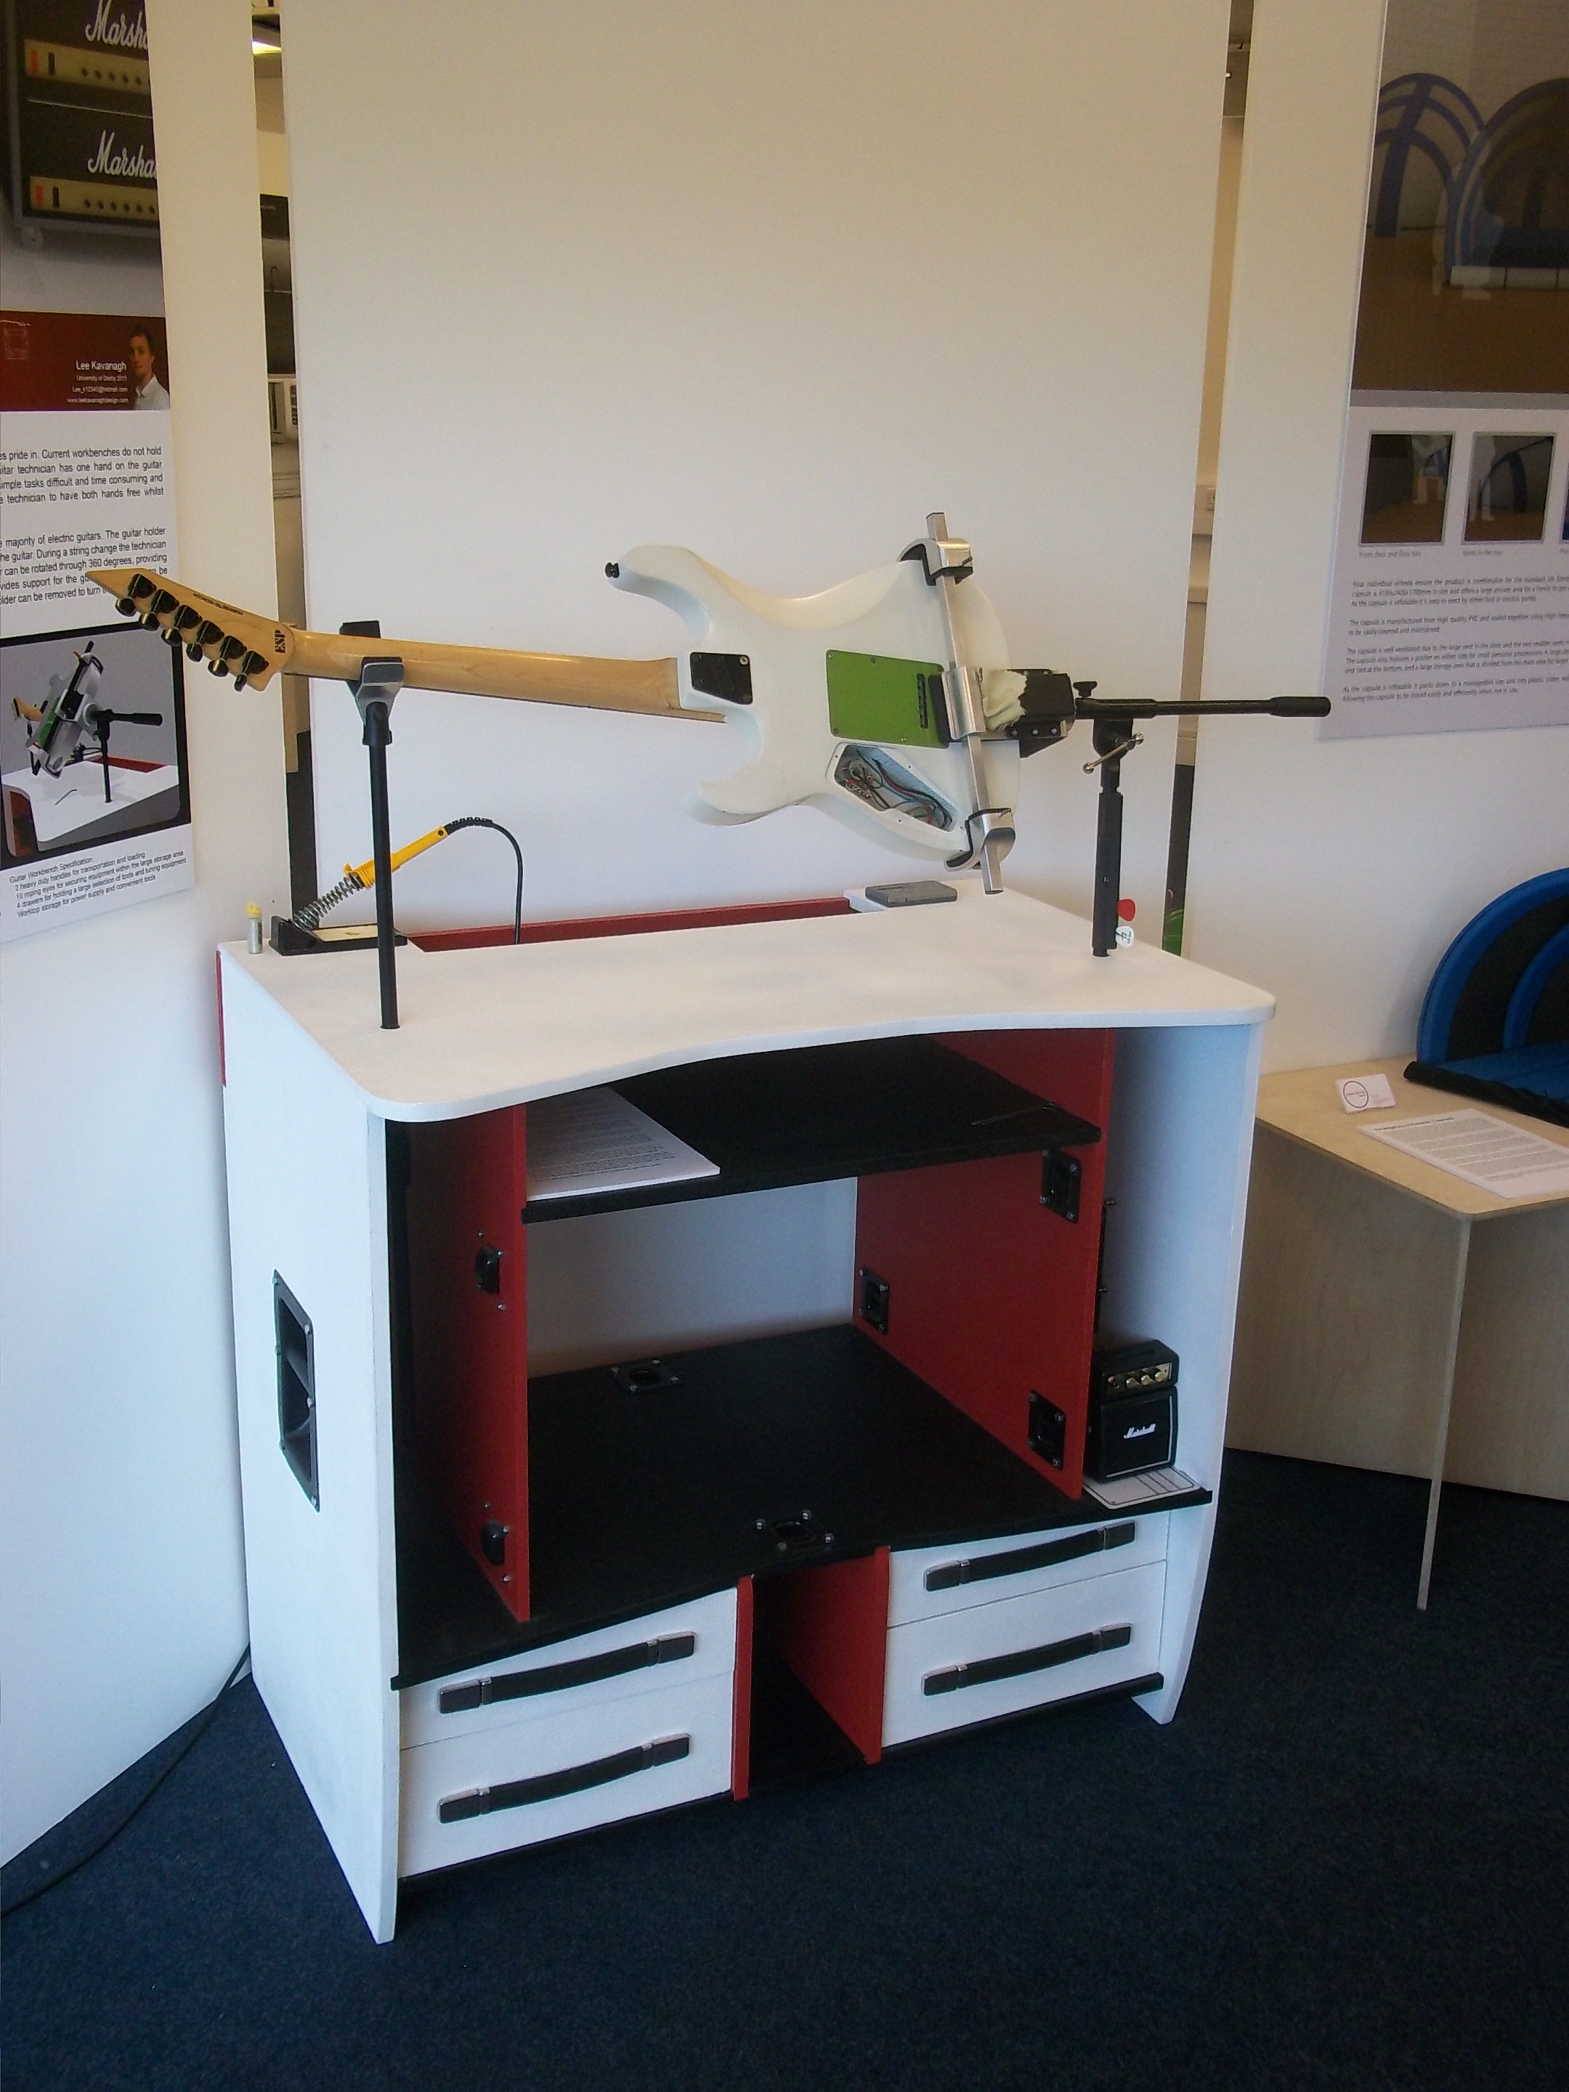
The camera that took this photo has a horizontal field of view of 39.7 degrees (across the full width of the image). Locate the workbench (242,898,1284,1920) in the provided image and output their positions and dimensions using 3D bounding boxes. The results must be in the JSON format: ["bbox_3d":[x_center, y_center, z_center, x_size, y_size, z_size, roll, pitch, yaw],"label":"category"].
[{"bbox_3d":[-0.055,0.363,2.494,1.000,0.925,0.630,-6,19,-26],"label":"workbench"}]

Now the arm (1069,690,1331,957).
[{"bbox_3d":[0.465,-0.261,2.499,0.360,0.300,0.070,-6,19,-26],"label":"arm"}]

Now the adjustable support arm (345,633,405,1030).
[{"bbox_3d":[-0.382,-0.203,2.063,0.050,0.385,0.070,-6,19,-26],"label":"adjustable support arm"}]

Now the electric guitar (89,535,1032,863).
[{"bbox_3d":[-0.176,-0.361,2.123,0.980,0.325,0.080,2,-9,-28],"label":"electric guitar"}]

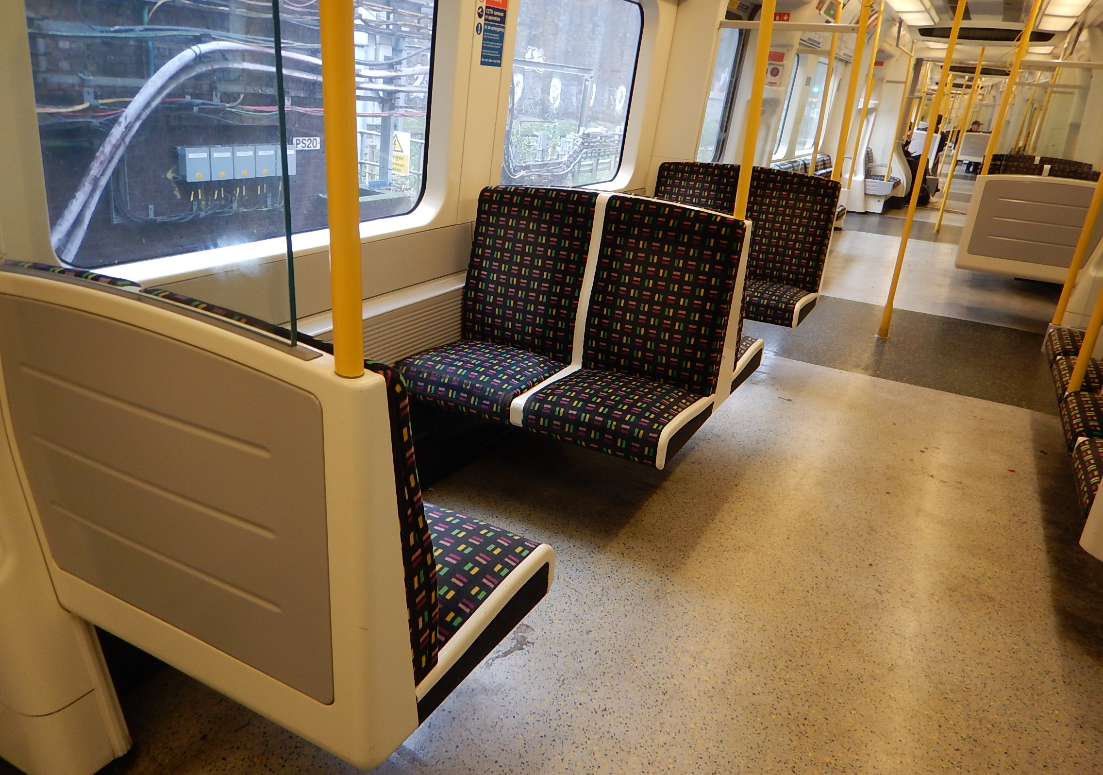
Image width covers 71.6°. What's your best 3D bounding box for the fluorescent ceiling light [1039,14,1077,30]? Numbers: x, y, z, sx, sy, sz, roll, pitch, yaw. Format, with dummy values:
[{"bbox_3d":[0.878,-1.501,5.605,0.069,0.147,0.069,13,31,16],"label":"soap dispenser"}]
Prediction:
[{"bbox_3d":[4.993,-3.601,7.553,0.265,0.060,1.250,14,24,25],"label":"fluorescent ceiling light"}]

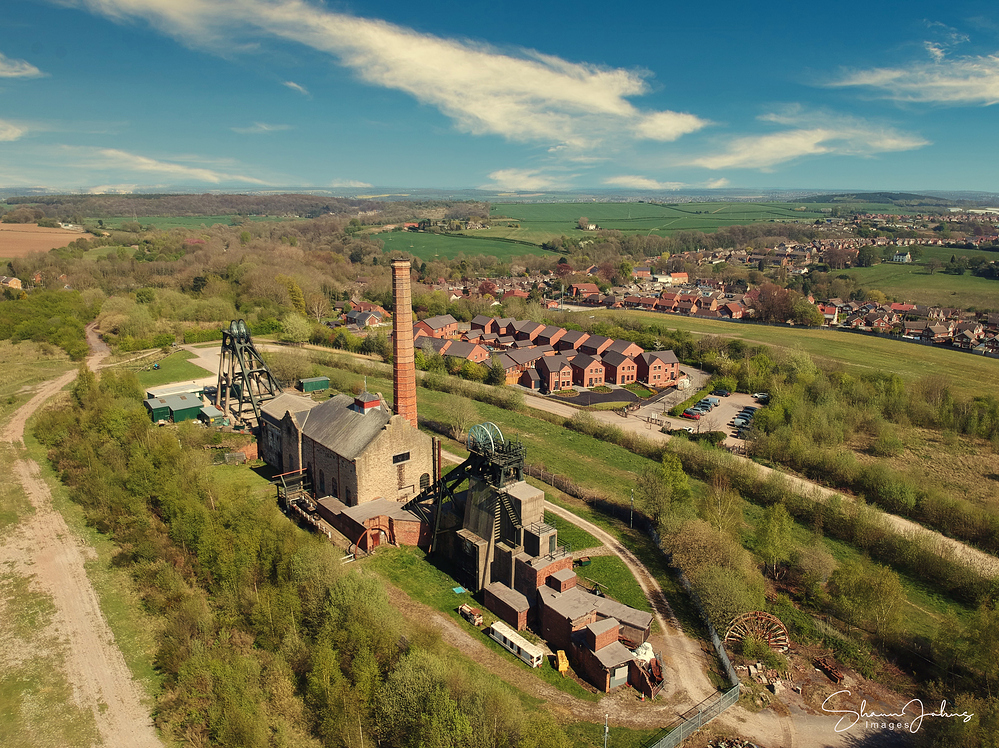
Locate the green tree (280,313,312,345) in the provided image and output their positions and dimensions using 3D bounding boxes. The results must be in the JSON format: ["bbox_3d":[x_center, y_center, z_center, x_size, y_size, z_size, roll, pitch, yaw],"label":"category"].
[{"bbox_3d":[-67.900,-15.192,241.871,10.300,10.600,10.300,0,14,0],"label":"green tree"}]

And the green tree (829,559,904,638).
[{"bbox_3d":[41.200,25.681,81.807,8.000,9.400,7.800,0,14,0],"label":"green tree"}]

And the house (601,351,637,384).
[{"bbox_3d":[33.394,-2.102,201.715,6.400,7.500,9.300,-5,15,-20],"label":"house"}]

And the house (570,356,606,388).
[{"bbox_3d":[24.033,-1.182,196.163,6.300,7.300,8.700,-5,15,-19],"label":"house"}]

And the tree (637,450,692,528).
[{"bbox_3d":[24.700,17.373,109.613,8.000,11.600,7.800,0,14,0],"label":"tree"}]

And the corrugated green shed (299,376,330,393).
[{"bbox_3d":[-48.947,2.834,191.239,6.900,2.700,2.700,-8,17,-30],"label":"corrugated green shed"}]

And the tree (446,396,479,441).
[{"bbox_3d":[-8.220,9.446,153.062,7.200,9.200,7.200,0,14,0],"label":"tree"}]

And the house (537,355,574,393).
[{"bbox_3d":[14.911,-0.653,194.886,6.500,8.000,9.600,-5,15,-18],"label":"house"}]

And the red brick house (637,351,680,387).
[{"bbox_3d":[43.847,-2.281,201.727,9.900,7.900,8.000,-5,15,-21],"label":"red brick house"}]

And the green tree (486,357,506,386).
[{"bbox_3d":[-0.666,-0.667,194.560,5.000,8.100,5.000,0,14,0],"label":"green tree"}]

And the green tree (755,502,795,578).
[{"bbox_3d":[38.308,22.776,98.118,5.800,11.100,5.800,0,14,0],"label":"green tree"}]

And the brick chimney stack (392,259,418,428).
[{"bbox_3d":[-17.750,-2.608,135.028,5.000,37.600,5.000,0,14,0],"label":"brick chimney stack"}]

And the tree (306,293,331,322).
[{"bbox_3d":[-77.400,-28.400,308.690,10.000,12.800,10.000,0,14,0],"label":"tree"}]

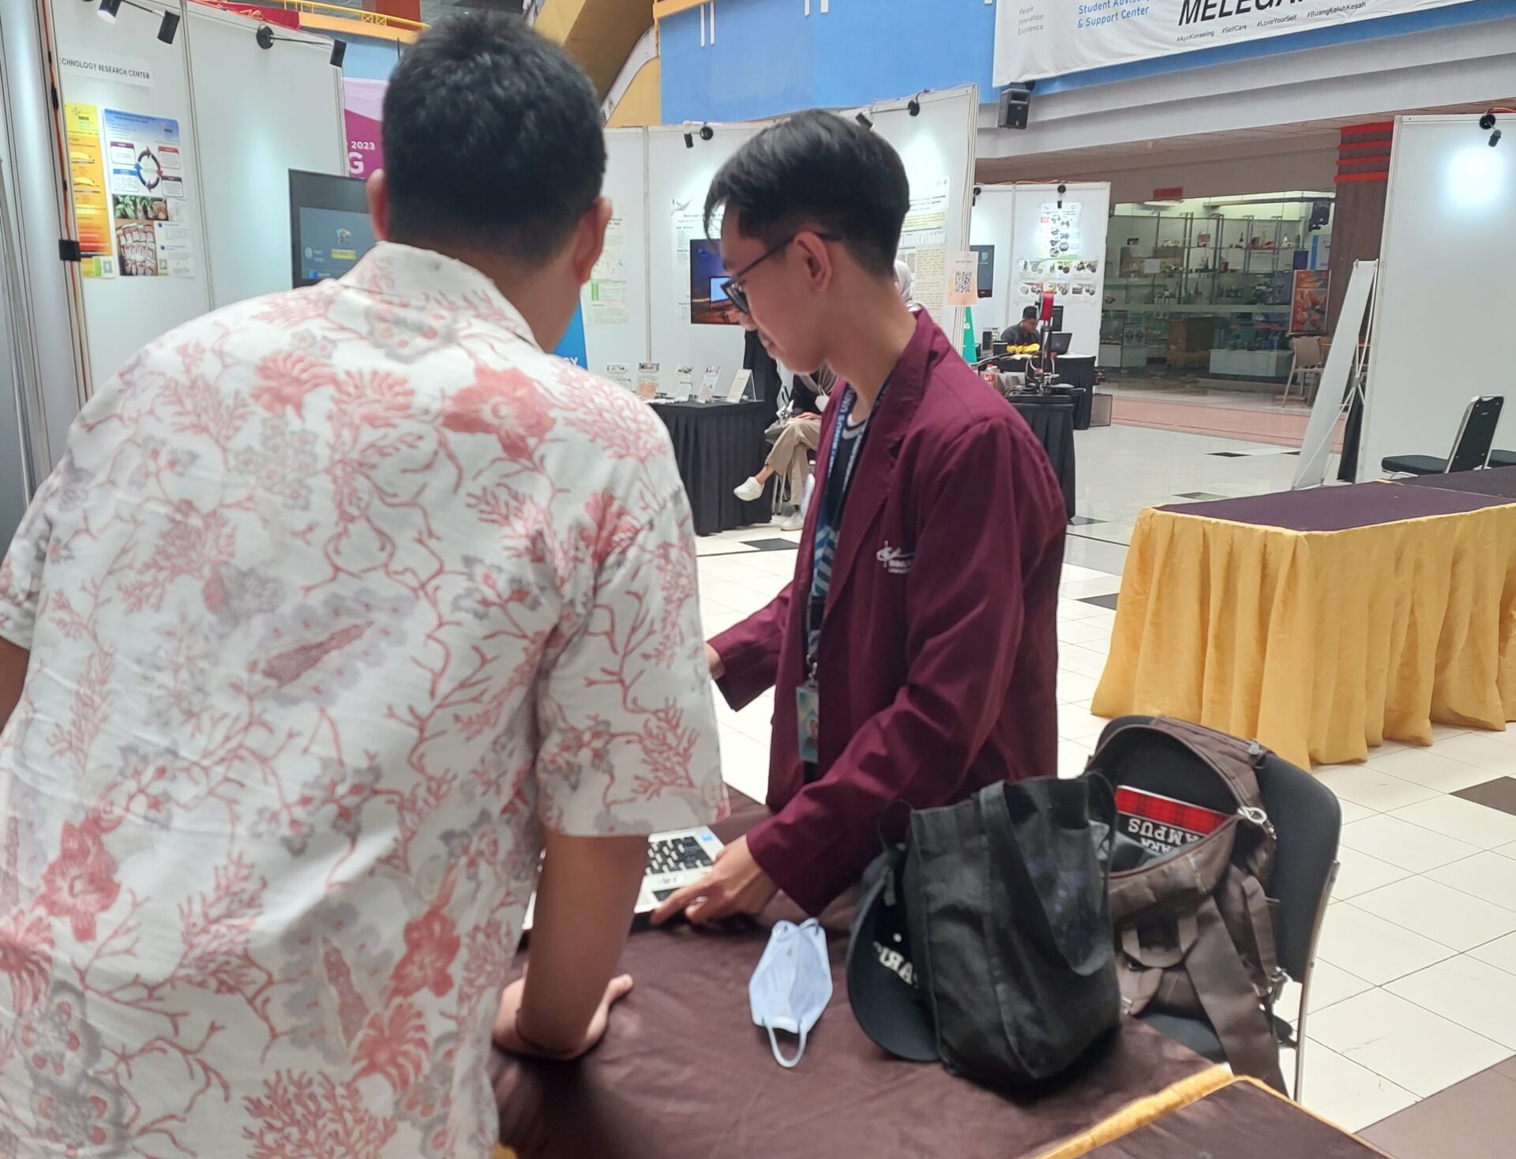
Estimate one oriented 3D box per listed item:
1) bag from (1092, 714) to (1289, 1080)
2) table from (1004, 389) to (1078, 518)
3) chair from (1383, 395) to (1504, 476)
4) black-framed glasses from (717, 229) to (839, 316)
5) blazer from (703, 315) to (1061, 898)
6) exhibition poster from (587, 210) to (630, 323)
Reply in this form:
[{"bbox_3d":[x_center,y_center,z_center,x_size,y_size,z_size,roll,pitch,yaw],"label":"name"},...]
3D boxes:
[{"bbox_3d":[0.644,0.486,2.073,0.230,0.450,0.300,-11,17,-40],"label":"bag"},{"bbox_3d":[1.382,-0.776,8.575,1.150,0.750,0.650,0,13,0],"label":"table"},{"bbox_3d":[4.021,-0.663,7.933,0.450,0.820,0.500,-9,16,-35],"label":"chair"},{"bbox_3d":[0.044,-0.364,1.556,0.147,0.046,0.142,-32,3,19],"label":"black-framed glasses"},{"bbox_3d":[0.170,0.032,1.773,0.450,0.770,0.500,-7,15,-29],"label":"blazer"},{"bbox_3d":[-1.210,-2.205,9.400,0.600,0.860,0.010,3,13,11],"label":"exhibition poster"}]

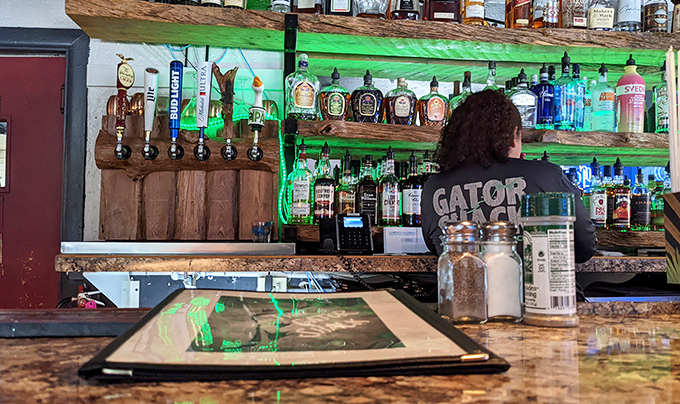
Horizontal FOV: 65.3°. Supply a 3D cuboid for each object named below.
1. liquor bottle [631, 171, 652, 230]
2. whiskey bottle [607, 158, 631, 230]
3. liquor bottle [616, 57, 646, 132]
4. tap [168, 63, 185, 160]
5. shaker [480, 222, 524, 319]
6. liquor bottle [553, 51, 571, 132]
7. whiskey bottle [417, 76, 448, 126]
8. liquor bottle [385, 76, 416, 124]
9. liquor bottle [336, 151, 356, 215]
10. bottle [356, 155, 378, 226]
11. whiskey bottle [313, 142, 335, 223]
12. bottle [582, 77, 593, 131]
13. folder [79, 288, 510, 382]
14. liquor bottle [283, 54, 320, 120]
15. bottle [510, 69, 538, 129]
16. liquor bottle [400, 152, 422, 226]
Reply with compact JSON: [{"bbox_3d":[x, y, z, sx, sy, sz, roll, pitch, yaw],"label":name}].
[{"bbox_3d":[1.287,-0.011,2.268,0.074,0.265,0.074,1,-2,-5],"label":"liquor bottle"},{"bbox_3d":[1.260,-0.036,2.400,0.082,0.332,0.080,1,-4,-5],"label":"whiskey bottle"},{"bbox_3d":[1.259,-0.461,2.293,0.108,0.350,0.108,1,-2,-12],"label":"liquor bottle"},{"bbox_3d":[-0.643,-0.364,2.085,0.063,0.393,0.100,1,-1,-6],"label":"tap"},{"bbox_3d":[0.174,0.074,0.575,0.044,0.106,0.044,0,-4,8],"label":"shaker"},{"bbox_3d":[0.984,-0.479,2.311,0.088,0.356,0.075,1,-1,-6],"label":"liquor bottle"},{"bbox_3d":[0.393,-0.418,2.223,0.123,0.218,0.075,1,-2,-7],"label":"whiskey bottle"},{"bbox_3d":[0.254,-0.414,2.205,0.125,0.205,0.076,1,-2,-7],"label":"liquor bottle"},{"bbox_3d":[0.031,-0.060,2.201,0.093,0.312,0.090,1,-1,-3],"label":"liquor bottle"},{"bbox_3d":[0.117,-0.049,2.225,0.081,0.295,0.080,1,-4,-7],"label":"bottle"},{"bbox_3d":[-0.063,-0.078,2.200,0.087,0.340,0.083,1,-4,-6],"label":"whiskey bottle"},{"bbox_3d":[1.096,-0.420,2.364,0.085,0.280,0.085,1,-2,-3],"label":"bottle"},{"bbox_3d":[-0.038,0.101,0.453,0.242,0.010,0.310,1,-1,-7],"label":"folder"},{"bbox_3d":[-0.150,-0.465,2.183,0.146,0.291,0.100,1,-1,-8],"label":"liquor bottle"},{"bbox_3d":[0.791,-0.436,2.276,0.112,0.271,0.085,1,-2,-7],"label":"bottle"},{"bbox_3d":[0.308,-0.056,2.222,0.092,0.316,0.090,1,-1,-5],"label":"liquor bottle"}]

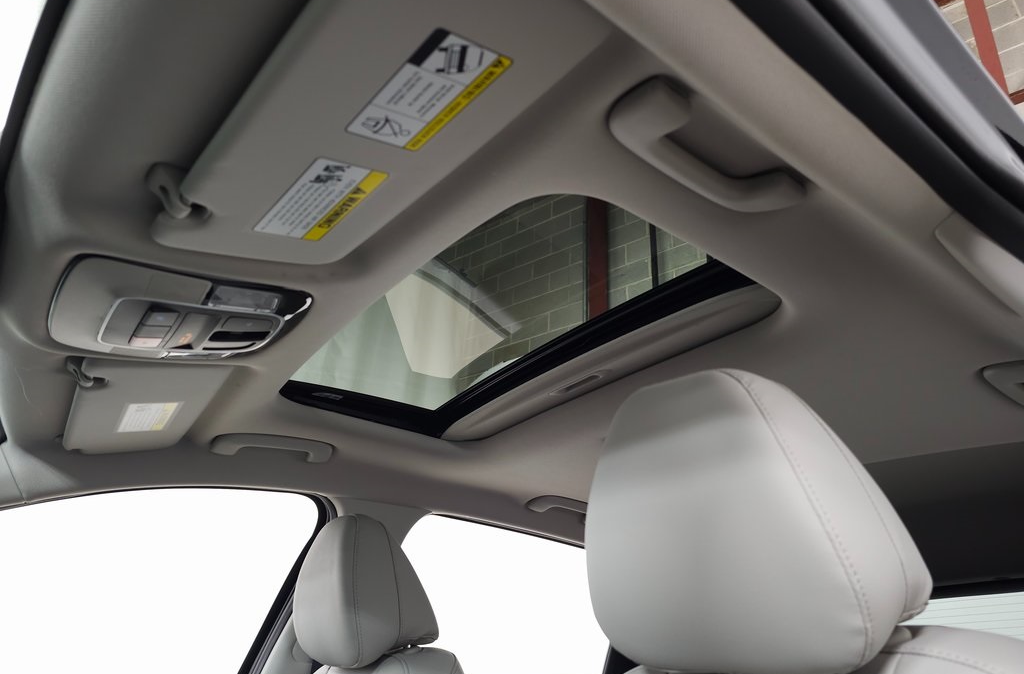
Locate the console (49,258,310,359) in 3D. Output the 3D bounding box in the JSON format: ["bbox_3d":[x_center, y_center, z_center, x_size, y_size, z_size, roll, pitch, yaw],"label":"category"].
[{"bbox_3d":[-0.354,-0.028,0.727,0.205,0.038,0.212,7,-25,-38],"label":"console"}]

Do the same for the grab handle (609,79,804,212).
[{"bbox_3d":[0.162,-0.142,0.527,0.207,0.040,0.053,14,-29,-39],"label":"grab handle"}]

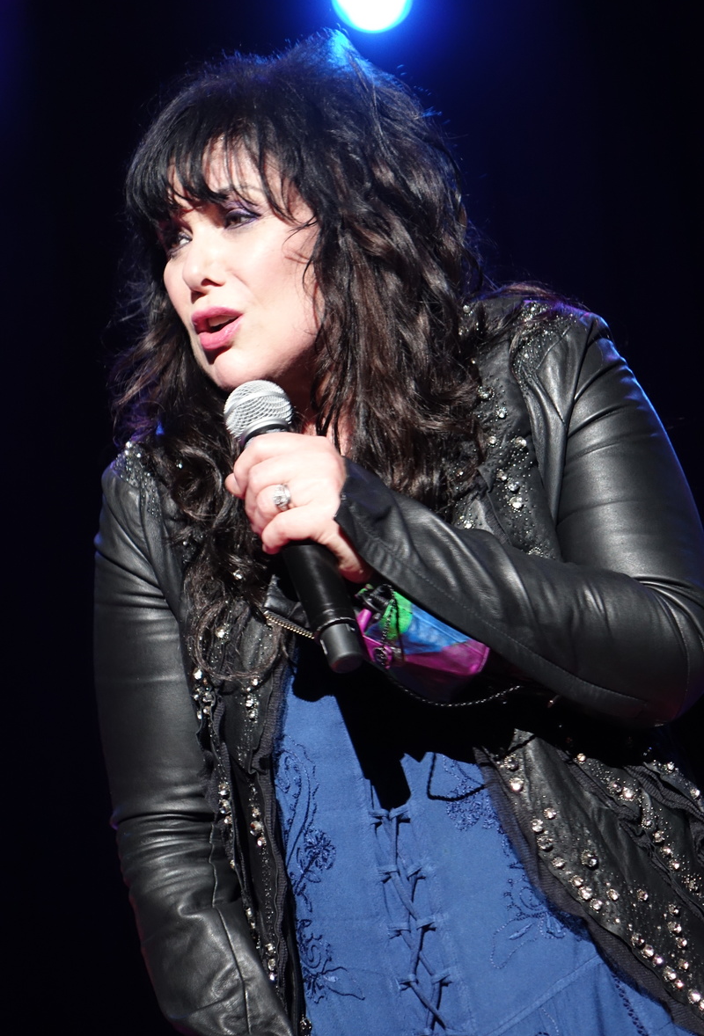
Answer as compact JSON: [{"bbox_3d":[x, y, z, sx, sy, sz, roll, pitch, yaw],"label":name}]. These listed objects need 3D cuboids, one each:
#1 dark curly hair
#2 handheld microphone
[{"bbox_3d":[-0.037,-0.129,3.730,0.310,0.470,0.280,-12,-12,38],"label":"dark curly hair"},{"bbox_3d":[-0.040,0.004,3.546,0.051,0.253,0.051,-20,-32,0],"label":"handheld microphone"}]

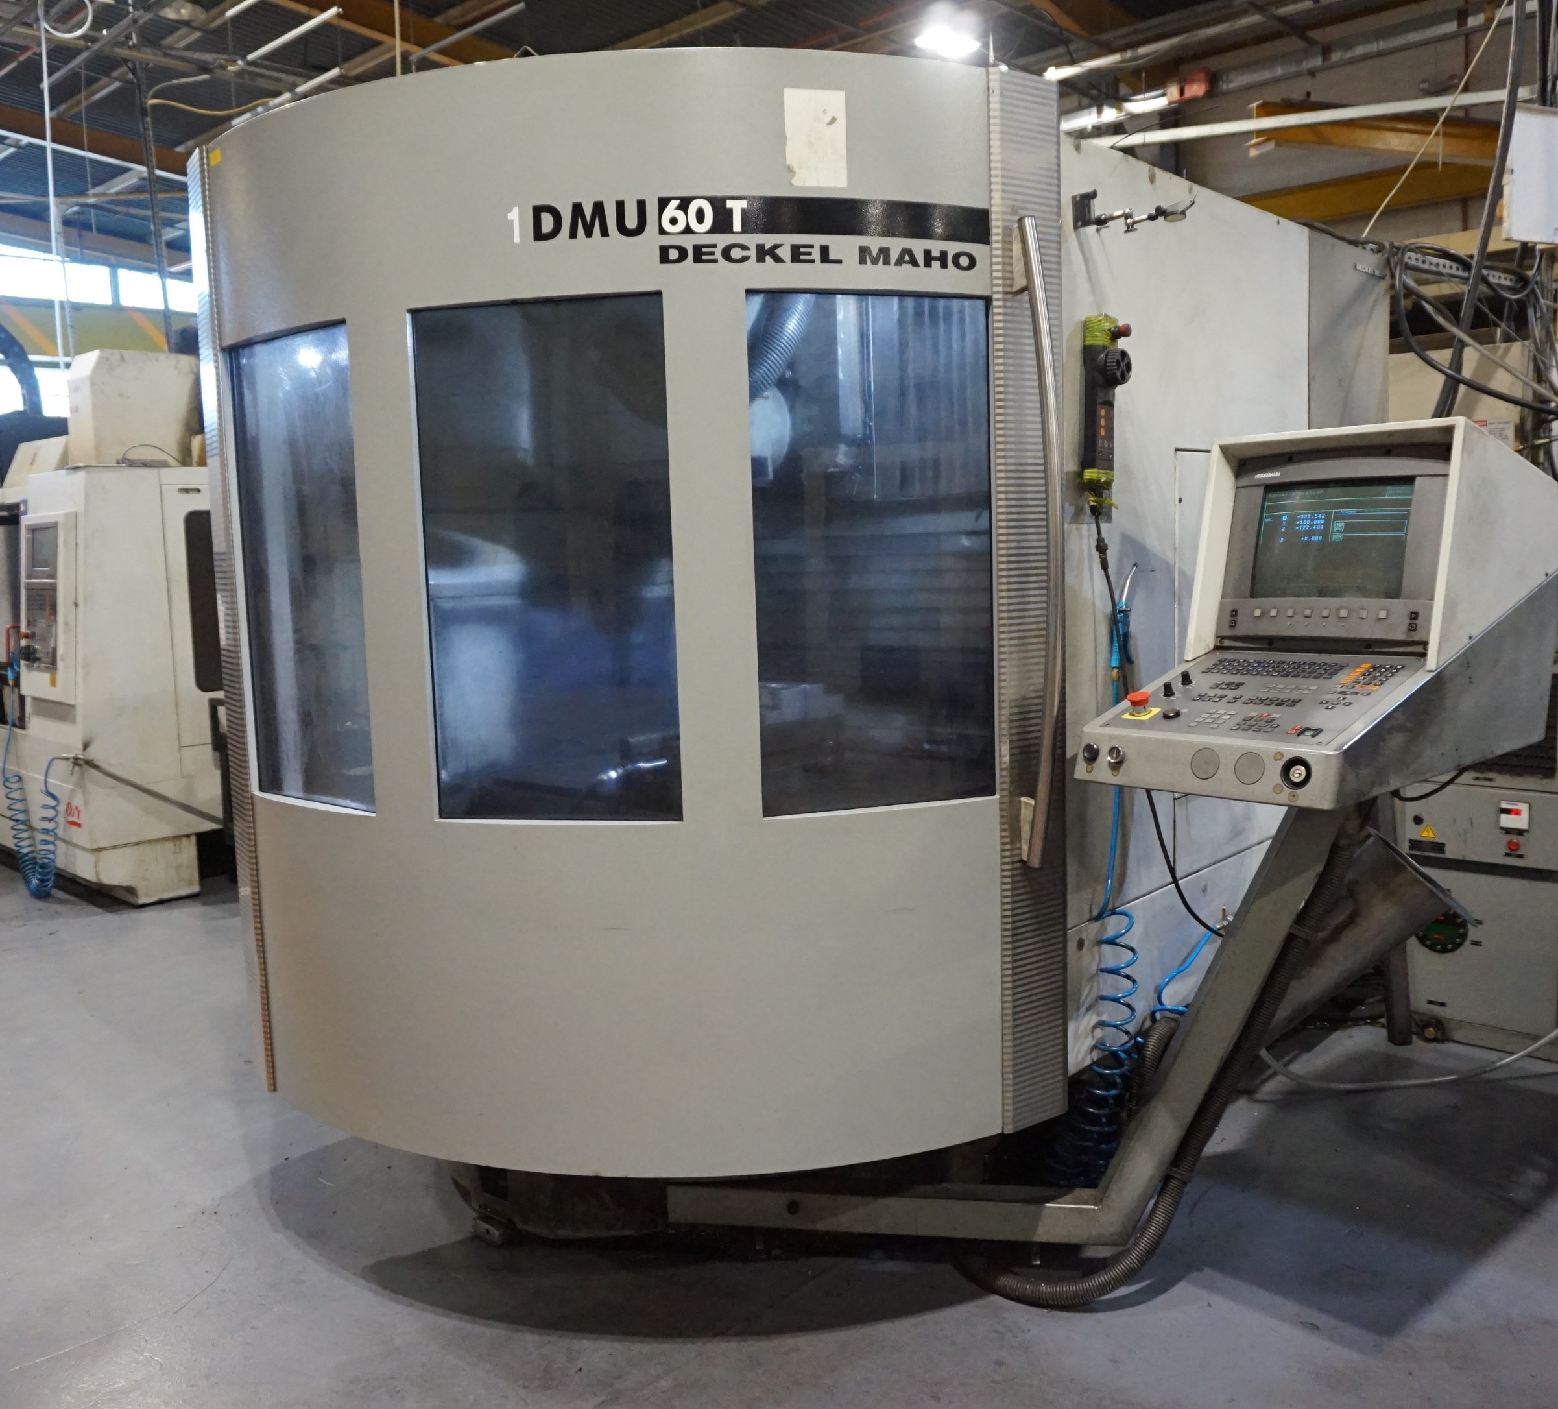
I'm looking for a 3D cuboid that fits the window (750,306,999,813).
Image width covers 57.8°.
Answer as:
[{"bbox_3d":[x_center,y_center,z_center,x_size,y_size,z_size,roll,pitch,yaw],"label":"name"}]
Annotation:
[{"bbox_3d":[0.179,-0.269,2.562,0.463,0.928,0.045,-4,6,-17],"label":"window"}]

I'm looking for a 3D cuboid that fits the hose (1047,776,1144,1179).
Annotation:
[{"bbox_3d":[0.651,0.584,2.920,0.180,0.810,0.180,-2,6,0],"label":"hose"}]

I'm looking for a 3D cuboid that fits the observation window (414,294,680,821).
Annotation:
[{"bbox_3d":[-0.421,-0.248,2.536,0.476,0.928,0.045,0,6,12],"label":"observation window"}]

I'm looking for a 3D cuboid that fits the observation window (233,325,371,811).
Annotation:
[{"bbox_3d":[-0.949,-0.261,2.796,0.434,0.928,0.045,4,8,40],"label":"observation window"}]

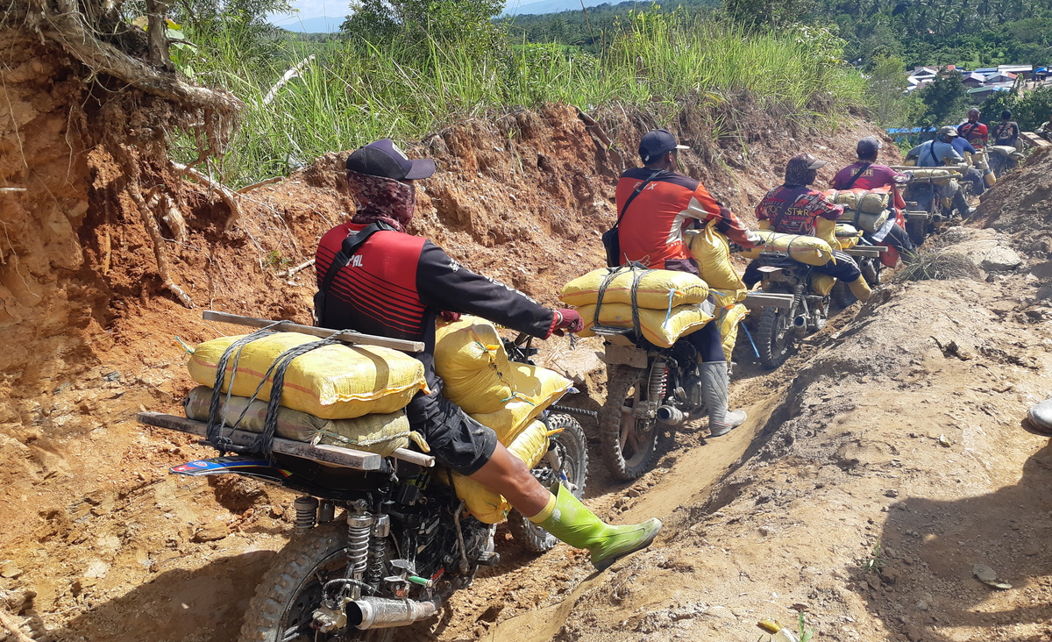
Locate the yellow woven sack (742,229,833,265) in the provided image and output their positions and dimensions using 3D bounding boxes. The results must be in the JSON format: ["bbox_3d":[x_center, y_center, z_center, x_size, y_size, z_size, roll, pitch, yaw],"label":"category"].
[{"bbox_3d":[2.004,-0.560,6.050,0.700,0.200,0.340,11,24,31],"label":"yellow woven sack"}]

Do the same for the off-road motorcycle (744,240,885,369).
[{"bbox_3d":[2.351,-0.247,6.701,0.750,1.080,1.920,12,18,33],"label":"off-road motorcycle"}]

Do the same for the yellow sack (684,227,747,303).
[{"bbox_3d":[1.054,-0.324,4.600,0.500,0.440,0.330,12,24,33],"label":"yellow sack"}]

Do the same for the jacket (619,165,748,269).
[{"bbox_3d":[0.846,-0.557,4.420,0.600,0.560,0.550,13,25,34],"label":"jacket"}]

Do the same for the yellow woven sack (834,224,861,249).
[{"bbox_3d":[2.803,-0.744,6.950,0.480,0.240,0.380,12,24,33],"label":"yellow woven sack"}]

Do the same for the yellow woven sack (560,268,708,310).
[{"bbox_3d":[0.562,-0.171,4.100,0.700,0.170,0.380,8,22,23],"label":"yellow woven sack"}]

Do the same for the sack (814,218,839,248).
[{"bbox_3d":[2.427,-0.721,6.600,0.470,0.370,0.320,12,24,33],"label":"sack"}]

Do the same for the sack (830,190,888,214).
[{"bbox_3d":[3.234,-1.158,7.700,0.640,0.180,0.360,10,23,28],"label":"sack"}]

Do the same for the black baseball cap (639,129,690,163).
[{"bbox_3d":[0.746,-0.945,4.270,0.270,0.150,0.180,-12,23,-26],"label":"black baseball cap"}]

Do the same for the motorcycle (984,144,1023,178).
[{"bbox_3d":[8.856,-2.711,14.500,0.750,1.050,1.900,13,21,33],"label":"motorcycle"}]

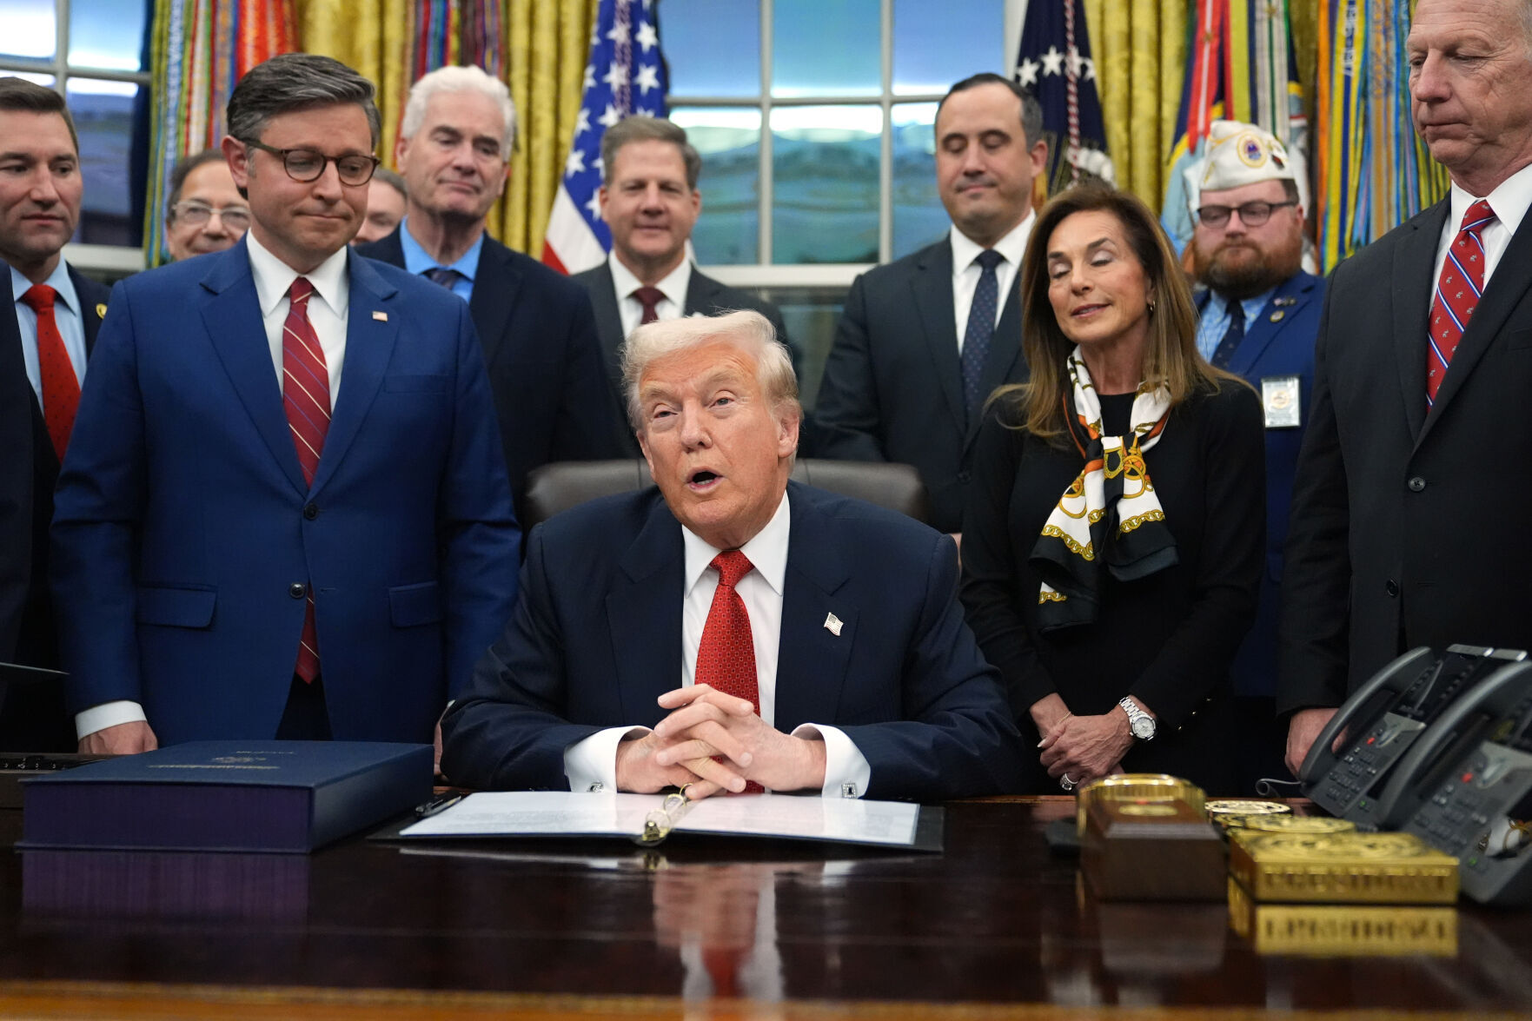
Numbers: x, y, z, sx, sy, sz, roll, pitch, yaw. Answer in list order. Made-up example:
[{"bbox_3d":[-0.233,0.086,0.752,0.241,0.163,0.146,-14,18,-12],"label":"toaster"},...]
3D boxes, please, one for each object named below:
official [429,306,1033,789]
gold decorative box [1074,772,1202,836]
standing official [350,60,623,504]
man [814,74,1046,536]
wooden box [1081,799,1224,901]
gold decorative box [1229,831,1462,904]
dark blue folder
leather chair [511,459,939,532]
[{"bbox_3d":[-0.042,0.461,2.209,0.660,1.370,0.720,0,-1,2],"label":"official"},{"bbox_3d":[0.341,0.280,1.663,0.120,0.058,0.130,0,-1,3],"label":"gold decorative box"},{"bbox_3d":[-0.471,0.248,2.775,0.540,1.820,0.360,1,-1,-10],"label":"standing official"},{"bbox_3d":[0.354,0.251,2.895,0.540,1.830,0.380,0,-1,12],"label":"man"},{"bbox_3d":[0.311,0.276,1.490,0.098,0.058,0.155,0,-1,3],"label":"wooden box"},{"bbox_3d":[0.459,0.288,1.476,0.157,0.034,0.140,0,-1,3],"label":"gold decorative box"},{"bbox_3d":[-0.526,0.279,1.816,0.281,0.060,0.365,0,-1,6],"label":"dark blue folder"},{"bbox_3d":[-0.058,0.540,2.347,0.670,1.220,0.740,0,-1,2],"label":"leather chair"}]

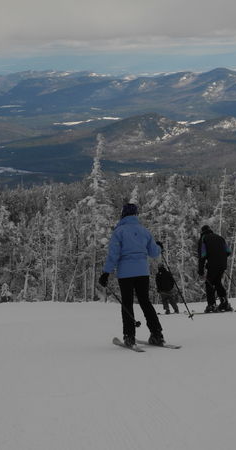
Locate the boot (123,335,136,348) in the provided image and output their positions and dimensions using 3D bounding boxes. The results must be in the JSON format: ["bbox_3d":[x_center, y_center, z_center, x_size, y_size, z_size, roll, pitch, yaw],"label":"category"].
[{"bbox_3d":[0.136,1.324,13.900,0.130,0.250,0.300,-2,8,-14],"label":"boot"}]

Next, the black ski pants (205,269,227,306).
[{"bbox_3d":[1.886,1.180,22.800,0.360,0.790,0.350,-6,10,-38],"label":"black ski pants"}]

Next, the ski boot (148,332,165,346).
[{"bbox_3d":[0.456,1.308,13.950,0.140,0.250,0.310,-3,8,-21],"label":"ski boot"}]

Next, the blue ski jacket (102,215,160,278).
[{"bbox_3d":[0.159,0.253,13.870,0.660,0.750,0.450,-2,8,-12],"label":"blue ski jacket"}]

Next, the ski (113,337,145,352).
[{"bbox_3d":[0.130,1.427,13.900,0.110,0.090,1.500,-2,-2,-13],"label":"ski"}]

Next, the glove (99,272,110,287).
[{"bbox_3d":[-0.159,0.641,13.870,0.120,0.170,0.130,-2,8,-12],"label":"glove"}]

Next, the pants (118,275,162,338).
[{"bbox_3d":[0.265,0.902,13.900,0.480,0.840,0.360,-2,8,-13],"label":"pants"}]

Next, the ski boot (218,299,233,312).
[{"bbox_3d":[2.084,1.551,22.850,0.140,0.280,0.310,-7,11,-44],"label":"ski boot"}]

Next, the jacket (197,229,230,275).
[{"bbox_3d":[1.847,0.522,22.800,0.540,0.800,0.460,-5,9,-32],"label":"jacket"}]

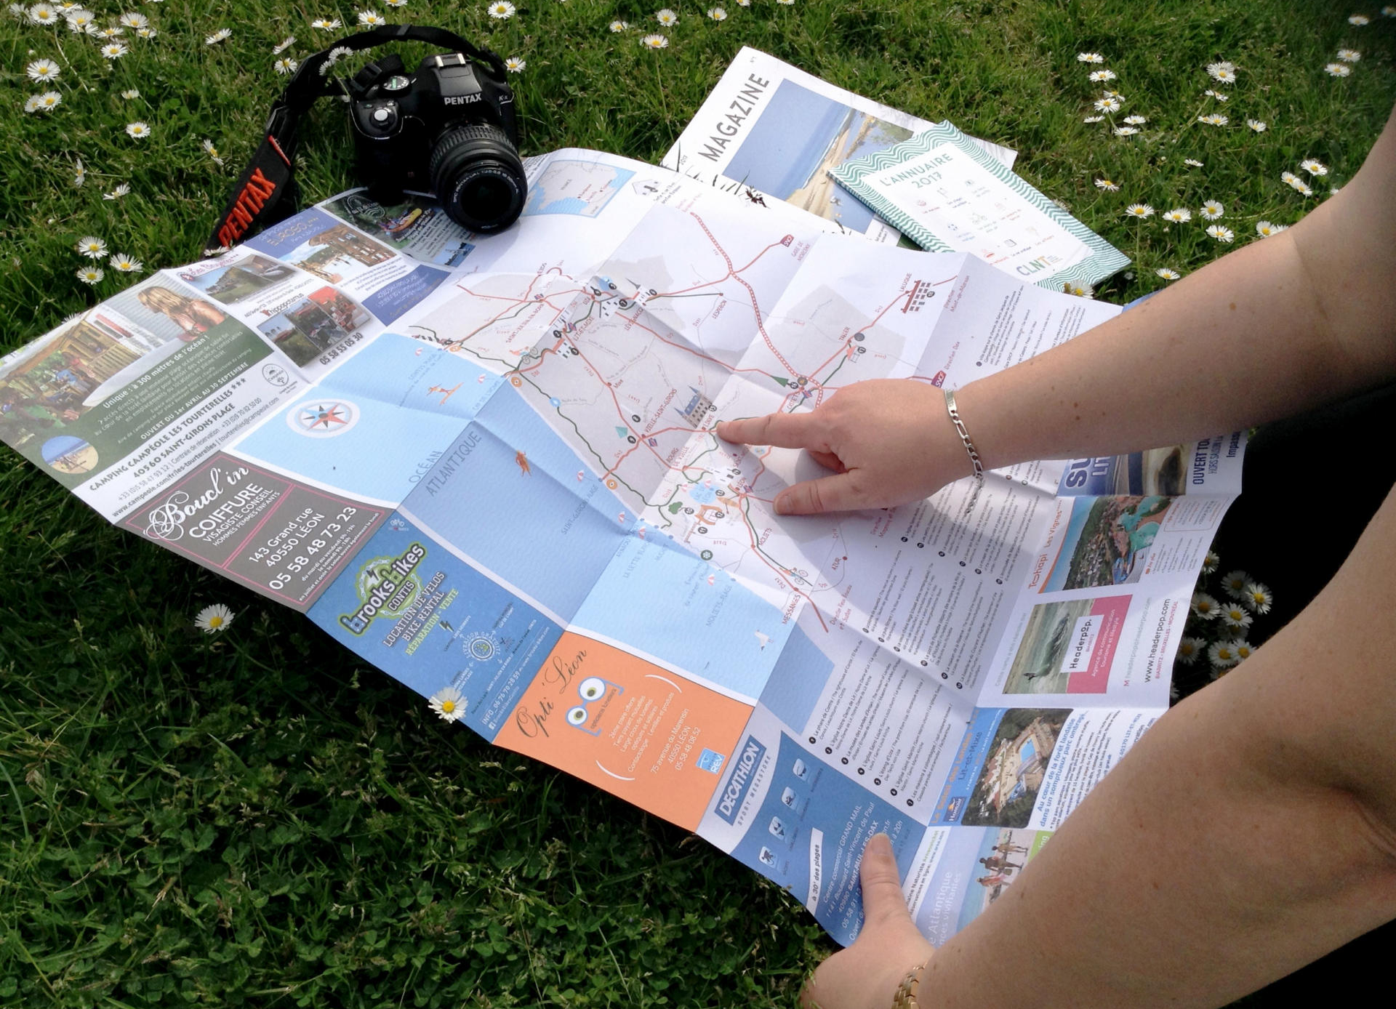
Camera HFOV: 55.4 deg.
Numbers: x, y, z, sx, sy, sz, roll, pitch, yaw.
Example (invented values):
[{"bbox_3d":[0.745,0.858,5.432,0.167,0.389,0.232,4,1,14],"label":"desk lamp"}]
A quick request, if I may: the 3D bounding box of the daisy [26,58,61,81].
[{"bbox_3d":[-0.482,-0.320,0.981,0.025,0.010,0.025,9,60,-11],"label":"daisy"}]

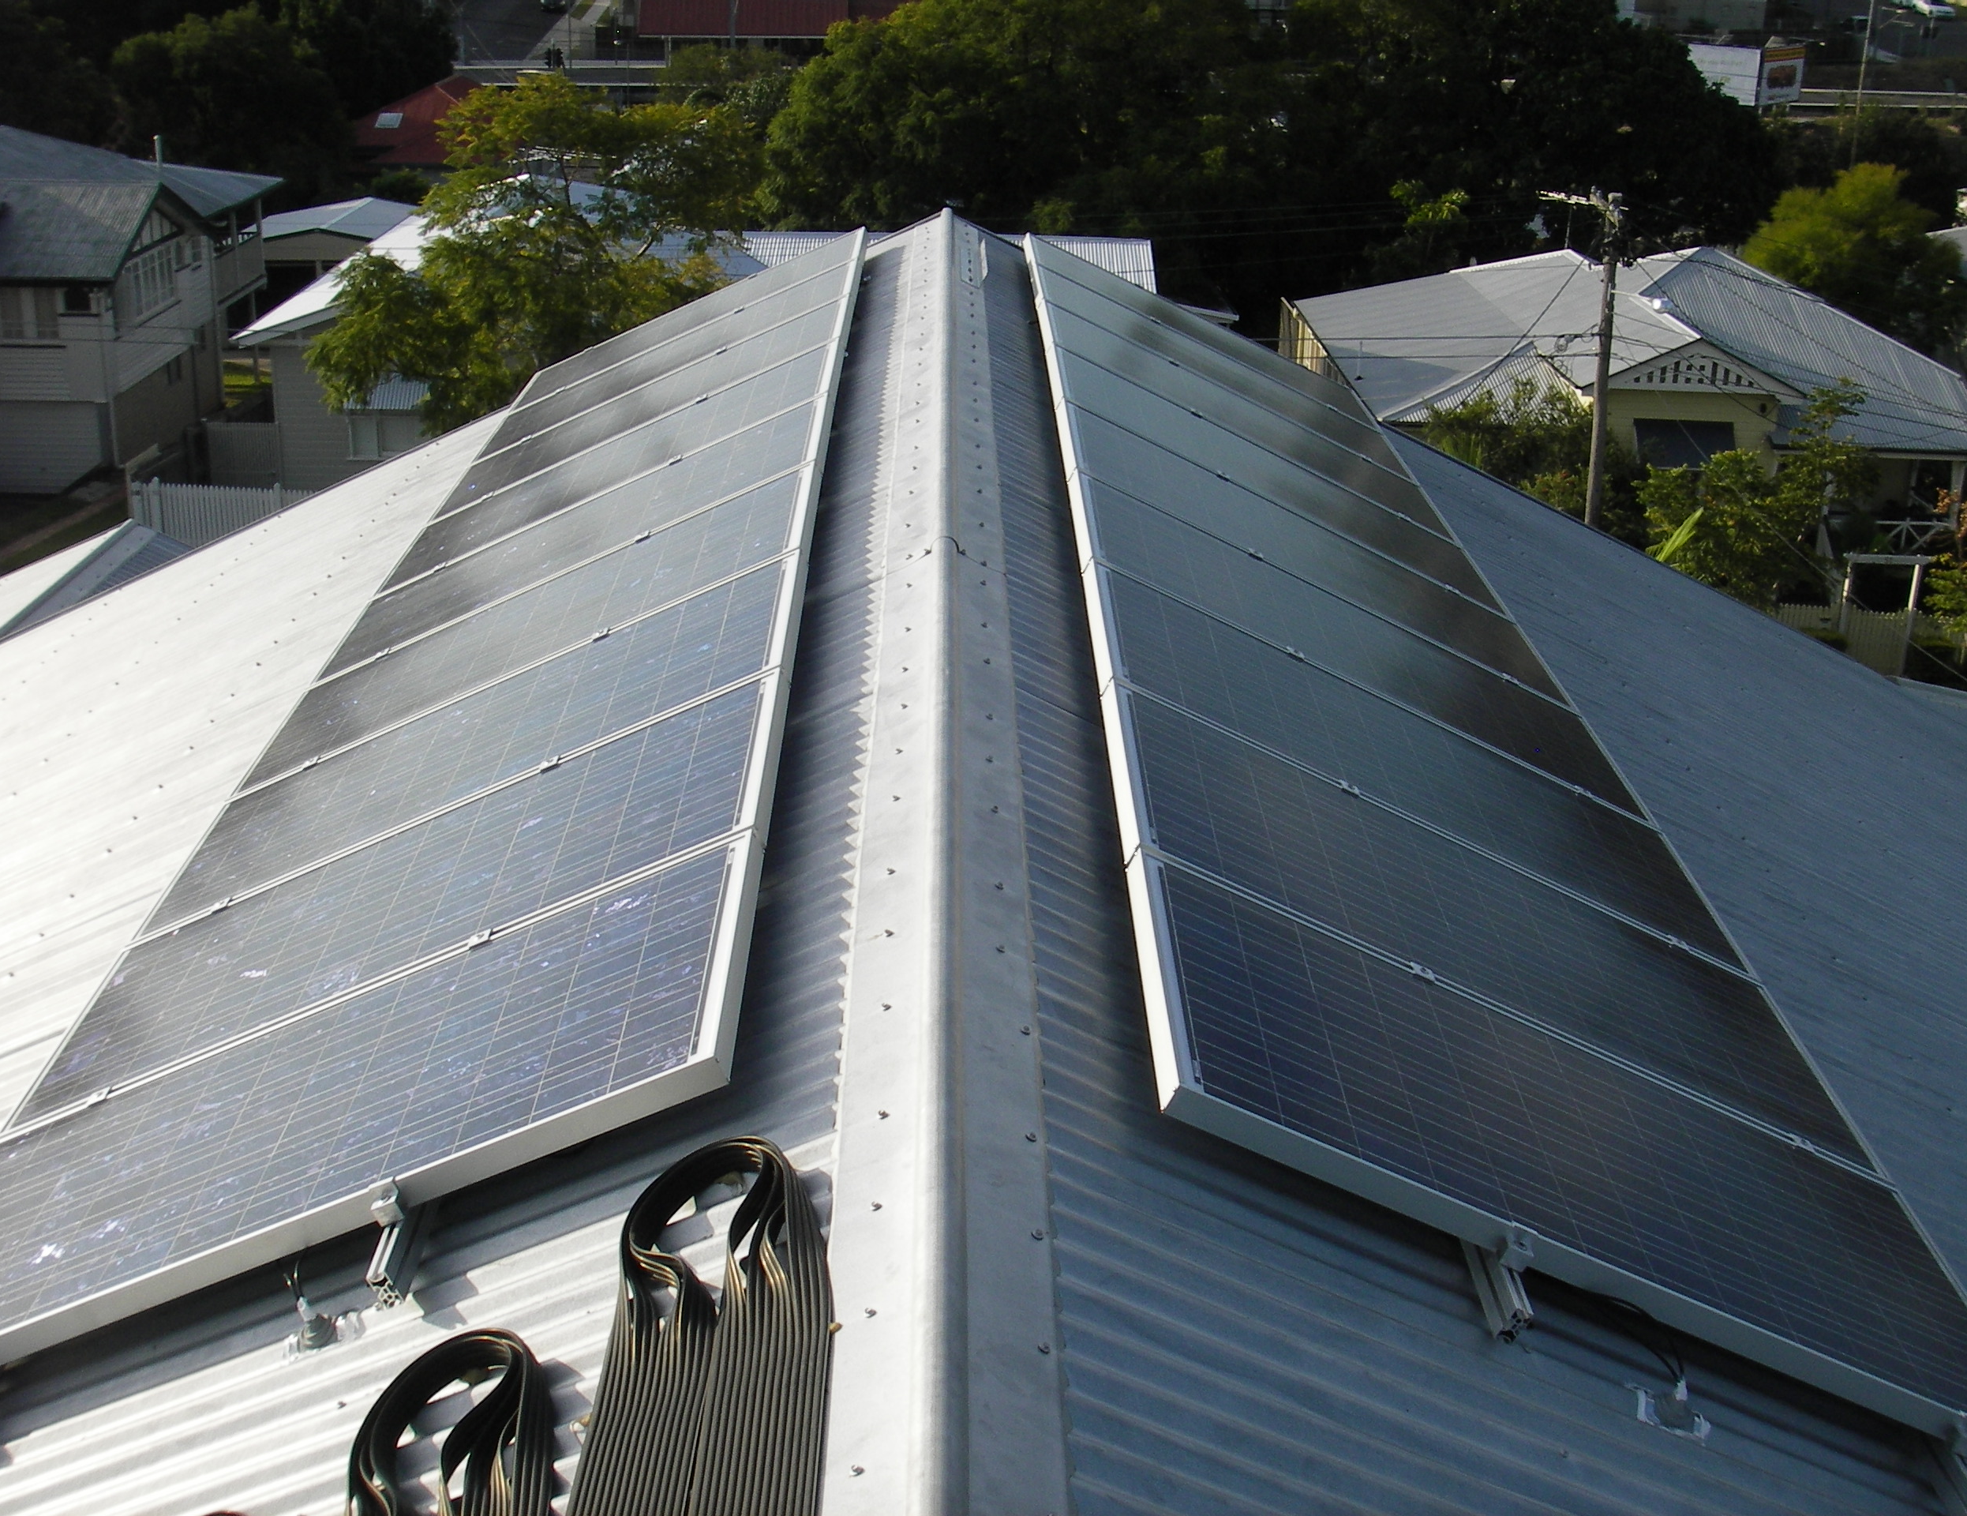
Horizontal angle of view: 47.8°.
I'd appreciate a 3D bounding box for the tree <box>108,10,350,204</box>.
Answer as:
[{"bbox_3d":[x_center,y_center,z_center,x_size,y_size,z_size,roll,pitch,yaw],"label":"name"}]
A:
[{"bbox_3d":[-24.048,-19.799,70.962,8.080,8.530,7.680,1,23,0],"label":"tree"}]

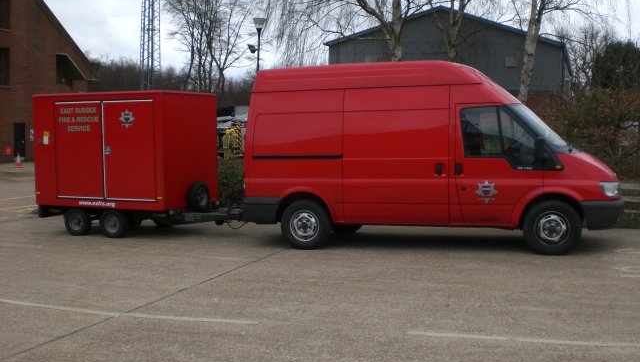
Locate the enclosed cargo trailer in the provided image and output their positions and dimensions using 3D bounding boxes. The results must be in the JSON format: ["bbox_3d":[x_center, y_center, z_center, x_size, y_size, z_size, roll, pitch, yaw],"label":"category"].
[{"bbox_3d":[-2.691,-0.264,11.508,3.670,2.280,1.550,1,4,23],"label":"enclosed cargo trailer"}]

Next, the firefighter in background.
[{"bbox_3d":[-4.944,-1.847,37.960,0.600,1.840,0.420,0,4,9],"label":"firefighter in background"}]

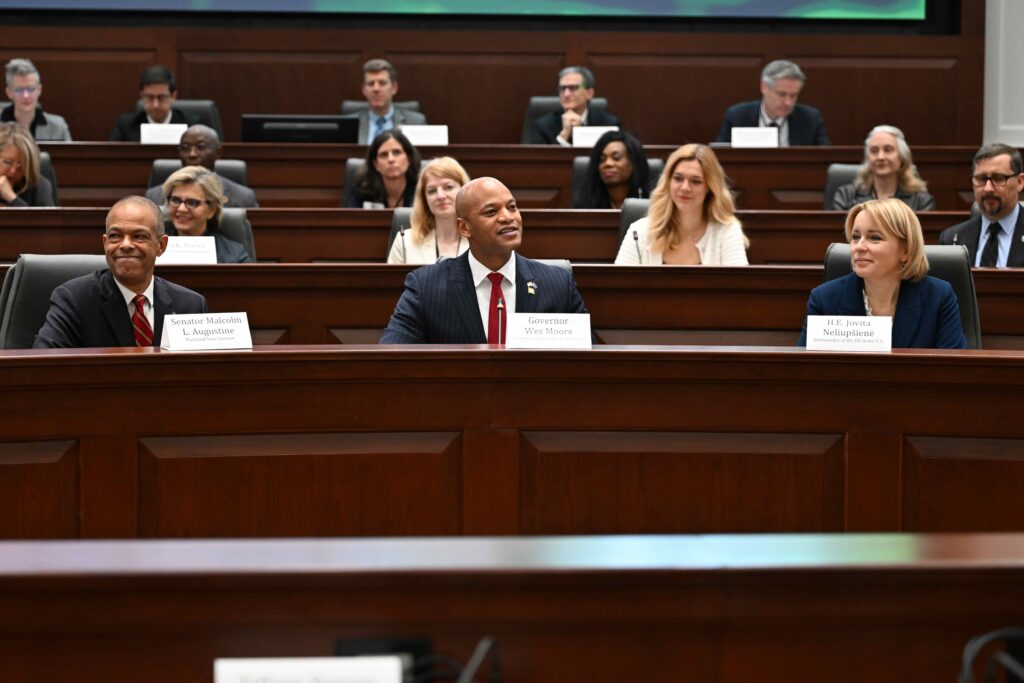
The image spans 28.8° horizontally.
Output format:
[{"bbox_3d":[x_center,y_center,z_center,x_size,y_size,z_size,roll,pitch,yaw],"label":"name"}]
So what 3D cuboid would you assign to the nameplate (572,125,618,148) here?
[{"bbox_3d":[0.398,-0.962,9.400,0.218,0.088,0.080,0,4,-8],"label":"nameplate"}]

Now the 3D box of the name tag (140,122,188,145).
[{"bbox_3d":[-1.632,-0.973,9.353,0.220,0.092,0.066,0,3,-13],"label":"name tag"}]

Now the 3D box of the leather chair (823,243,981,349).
[{"bbox_3d":[1.105,0.274,5.925,0.640,1.120,0.660,2,4,19],"label":"leather chair"}]

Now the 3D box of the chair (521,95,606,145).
[{"bbox_3d":[0.373,-0.713,10.304,0.640,1.120,0.660,-1,4,-18],"label":"chair"}]

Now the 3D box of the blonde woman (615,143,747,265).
[{"bbox_3d":[0.607,-0.089,7.118,0.500,1.240,0.720,1,4,7],"label":"blonde woman"}]

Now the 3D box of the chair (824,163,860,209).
[{"bbox_3d":[1.619,-0.273,8.970,0.600,1.080,0.620,1,3,12],"label":"chair"}]

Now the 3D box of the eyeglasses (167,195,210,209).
[{"bbox_3d":[-1.199,-0.517,7.380,0.138,0.044,0.140,6,4,10],"label":"eyeglasses"}]

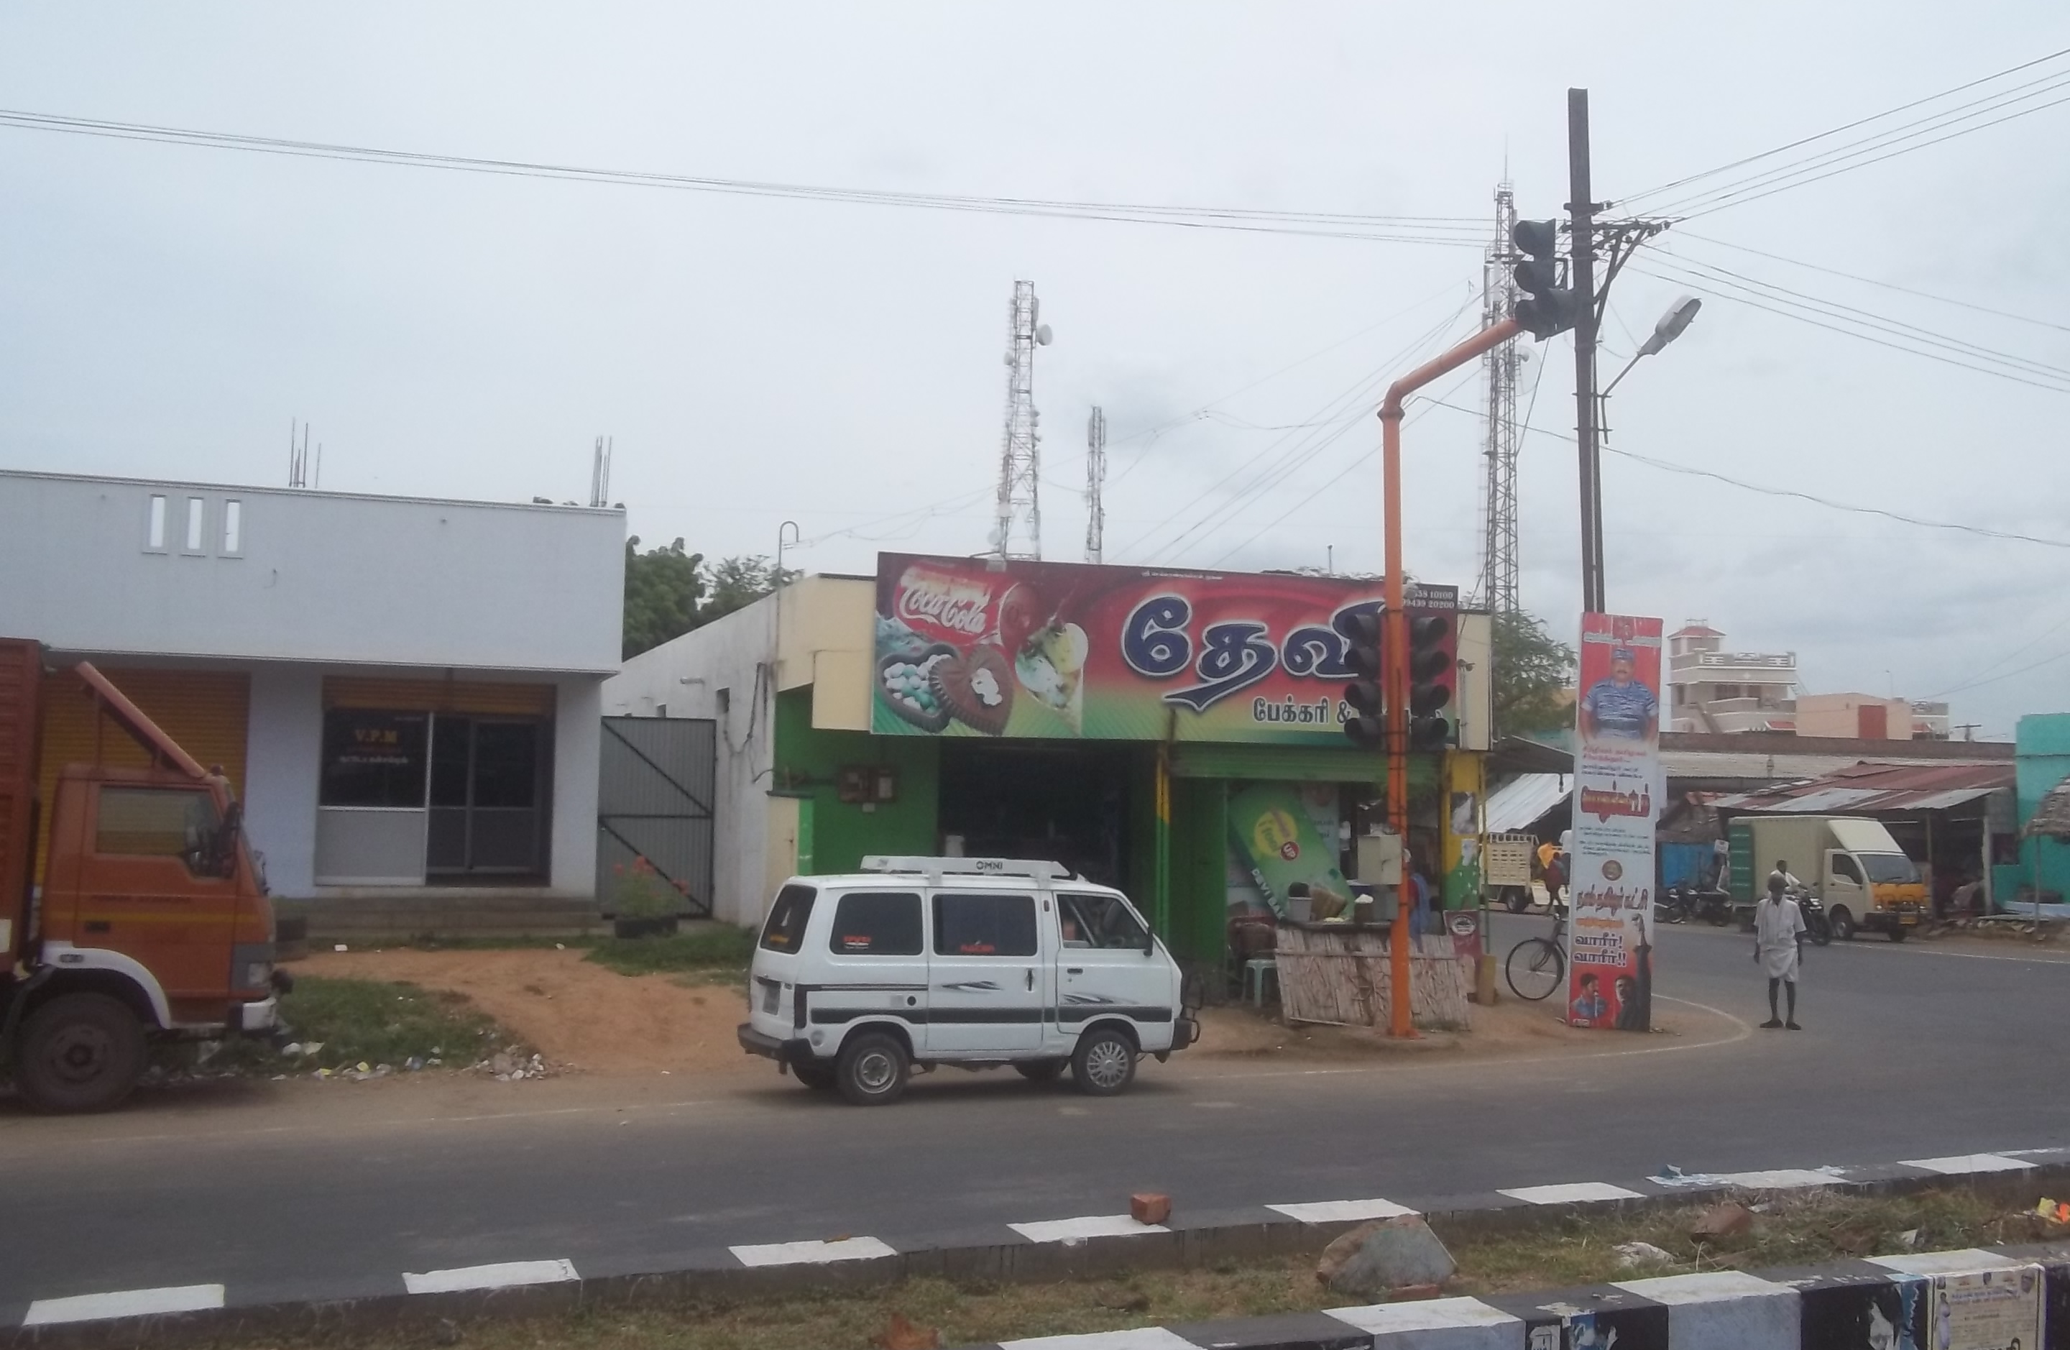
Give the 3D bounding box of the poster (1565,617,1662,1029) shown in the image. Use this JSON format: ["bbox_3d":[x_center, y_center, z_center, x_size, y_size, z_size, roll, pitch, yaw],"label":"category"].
[{"bbox_3d":[6.172,1.548,20.289,0.840,4.370,0.060,3,-5,-4],"label":"poster"}]

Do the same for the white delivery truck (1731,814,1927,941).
[{"bbox_3d":[16.005,4.128,38.883,1.520,2.380,3.800,3,-5,-23],"label":"white delivery truck"}]

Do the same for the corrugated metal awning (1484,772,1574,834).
[{"bbox_3d":[12.954,3.365,51.021,2.600,1.600,3.200,2,-5,-19],"label":"corrugated metal awning"}]

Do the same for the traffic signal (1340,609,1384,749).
[{"bbox_3d":[3.341,0.049,19.521,0.360,1.360,0.340,3,-5,-23],"label":"traffic signal"}]

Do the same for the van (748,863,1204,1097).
[{"bbox_3d":[-0.510,2.314,14.854,3.400,1.750,1.420,3,-5,-23],"label":"van"}]

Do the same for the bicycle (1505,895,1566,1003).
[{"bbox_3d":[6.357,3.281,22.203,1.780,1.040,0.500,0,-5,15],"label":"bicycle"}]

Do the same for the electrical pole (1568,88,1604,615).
[{"bbox_3d":[6.212,-1.427,21.286,0.200,10.459,0.210,1,-5,-23],"label":"electrical pole"}]

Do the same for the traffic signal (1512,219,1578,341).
[{"bbox_3d":[4.412,-3.423,16.600,0.420,1.040,0.380,3,-5,-23],"label":"traffic signal"}]

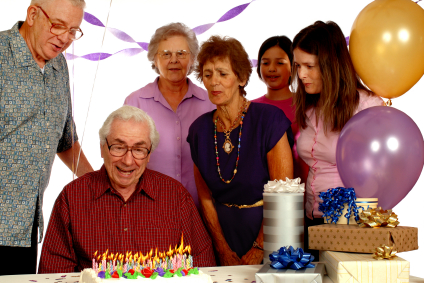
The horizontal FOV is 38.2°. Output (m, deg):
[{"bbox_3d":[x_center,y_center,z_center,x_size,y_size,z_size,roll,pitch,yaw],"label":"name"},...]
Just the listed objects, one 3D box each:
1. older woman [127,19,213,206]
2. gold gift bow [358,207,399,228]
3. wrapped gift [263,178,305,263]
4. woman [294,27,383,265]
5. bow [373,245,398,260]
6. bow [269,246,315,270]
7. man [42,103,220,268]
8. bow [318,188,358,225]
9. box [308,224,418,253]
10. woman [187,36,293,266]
[{"bbox_3d":[-0.168,0.339,2.580,0.450,1.680,0.300,0,-4,-7],"label":"older woman"},{"bbox_3d":[0.517,0.234,1.900,0.113,0.062,0.113,0,-4,0],"label":"gold gift bow"},{"bbox_3d":[0.219,0.254,1.860,0.127,0.282,0.127,0,-4,0],"label":"wrapped gift"},{"bbox_3d":[0.455,0.363,2.240,0.440,1.590,0.400,-3,-5,37],"label":"woman"},{"bbox_3d":[0.471,0.298,1.660,0.065,0.040,0.065,0,-4,0],"label":"bow"},{"bbox_3d":[0.207,0.312,1.640,0.114,0.058,0.114,0,-4,0],"label":"bow"},{"bbox_3d":[-0.265,0.505,1.900,0.580,1.250,0.680,0,-4,-3],"label":"man"},{"bbox_3d":[0.397,0.201,1.920,0.126,0.120,0.105,0,-4,6],"label":"bow"},{"bbox_3d":[0.484,0.303,1.945,0.271,0.068,0.232,-3,-5,36],"label":"box"},{"bbox_3d":[0.102,0.384,2.270,0.420,1.560,0.350,-1,-4,20],"label":"woman"}]

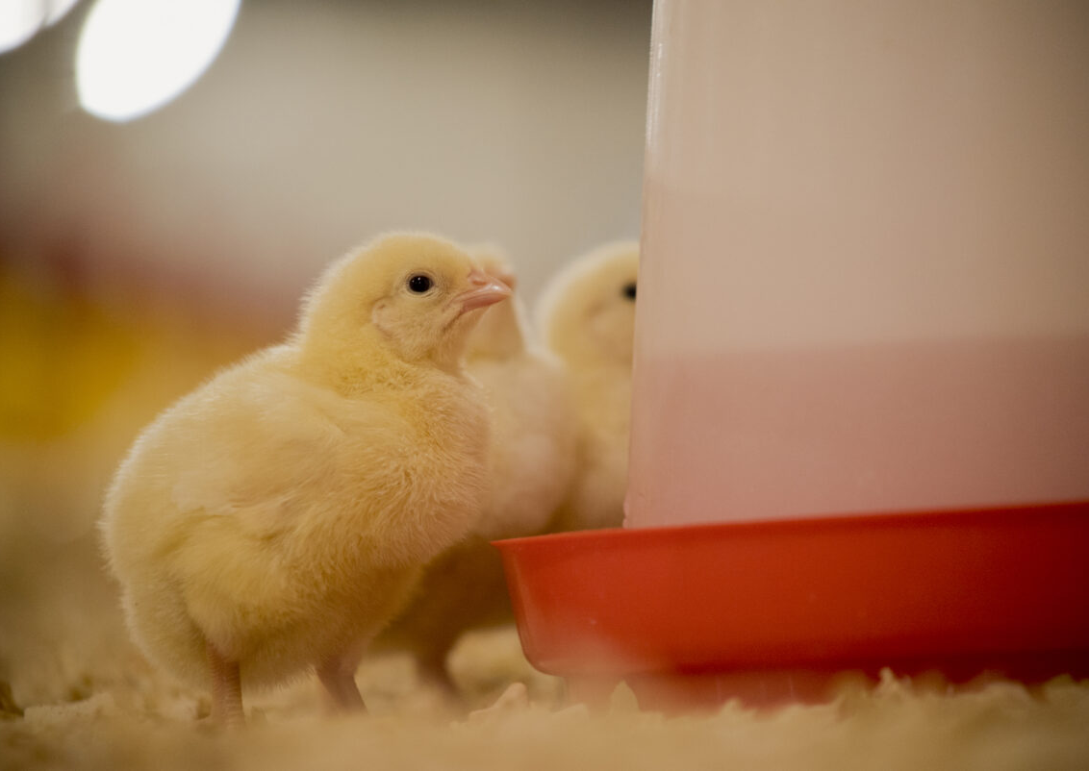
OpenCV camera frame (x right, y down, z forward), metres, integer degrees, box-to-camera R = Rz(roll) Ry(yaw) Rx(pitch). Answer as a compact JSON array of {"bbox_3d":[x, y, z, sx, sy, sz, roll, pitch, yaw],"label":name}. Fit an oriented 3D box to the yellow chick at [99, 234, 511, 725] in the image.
[{"bbox_3d":[-0.052,0.021,1.270,0.088,0.110,0.064,0,-1,25],"label":"yellow chick"}]

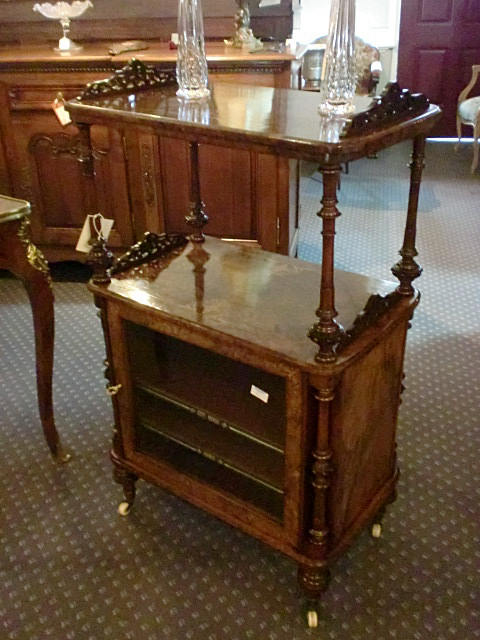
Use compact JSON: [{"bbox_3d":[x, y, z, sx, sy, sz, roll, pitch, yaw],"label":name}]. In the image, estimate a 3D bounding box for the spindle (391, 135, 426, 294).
[{"bbox_3d":[0.328,-0.195,1.238,0.060,0.325,0.060,19,34,34],"label":"spindle"}]

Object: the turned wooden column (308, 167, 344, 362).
[{"bbox_3d":[0.139,-0.079,1.025,0.060,0.330,0.060,-1,28,1],"label":"turned wooden column"}]

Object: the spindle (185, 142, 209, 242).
[{"bbox_3d":[-0.105,-0.346,1.550,0.060,0.325,0.060,-1,28,1],"label":"spindle"}]

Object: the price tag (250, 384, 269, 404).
[{"bbox_3d":[0.038,0.141,1.232,0.039,0.018,0.002,31,41,26],"label":"price tag"}]

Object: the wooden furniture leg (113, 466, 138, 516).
[{"bbox_3d":[-0.297,0.444,1.695,0.066,0.168,0.066,-1,28,1],"label":"wooden furniture leg"}]

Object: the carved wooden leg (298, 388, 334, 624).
[{"bbox_3d":[0.156,0.388,1.272,0.066,0.641,0.066,19,34,34],"label":"carved wooden leg"}]

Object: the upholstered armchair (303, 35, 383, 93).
[{"bbox_3d":[0.732,-1.769,5.067,0.650,0.880,0.620,1,28,4],"label":"upholstered armchair"}]

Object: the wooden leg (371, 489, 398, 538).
[{"bbox_3d":[0.355,0.477,1.594,0.066,0.168,0.066,19,34,34],"label":"wooden leg"}]

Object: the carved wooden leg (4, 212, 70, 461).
[{"bbox_3d":[-0.526,0.089,1.742,0.120,0.748,0.095,-8,29,-12],"label":"carved wooden leg"}]

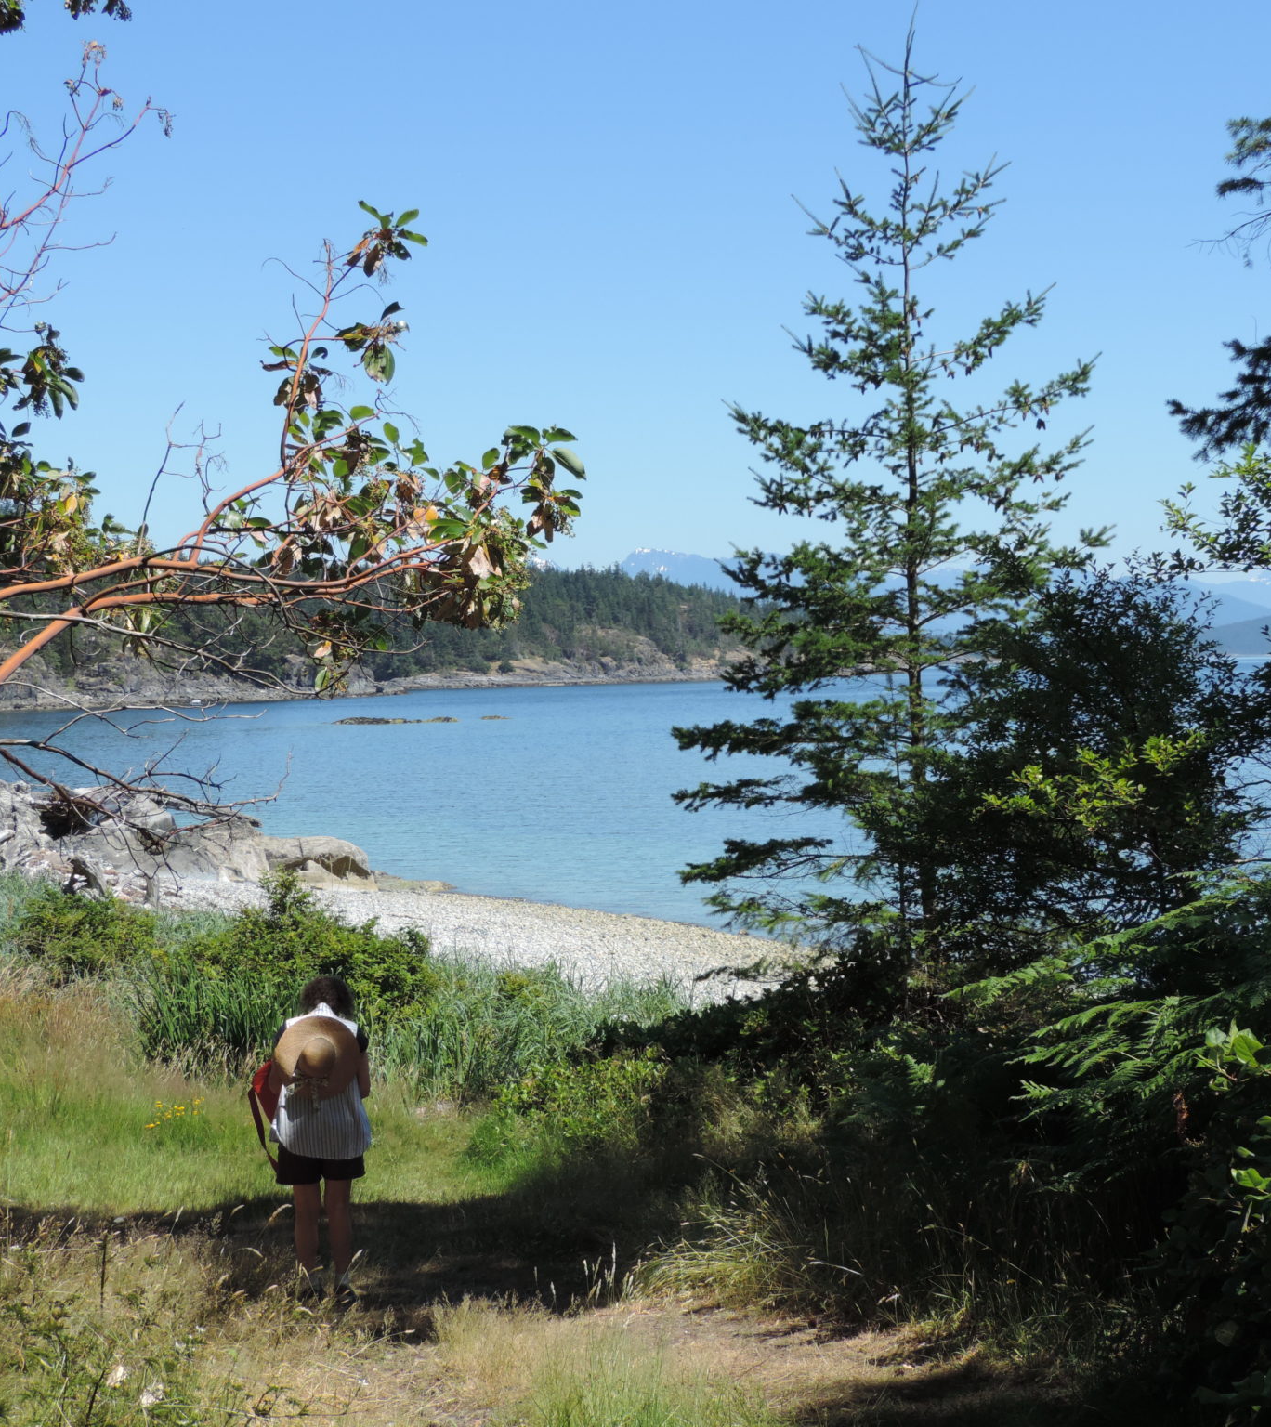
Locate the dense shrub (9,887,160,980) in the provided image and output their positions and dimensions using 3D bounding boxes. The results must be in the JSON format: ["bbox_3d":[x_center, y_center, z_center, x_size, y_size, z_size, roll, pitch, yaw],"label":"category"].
[{"bbox_3d":[-5.080,2.036,21.800,1.400,0.900,1.200,0,2,0],"label":"dense shrub"}]

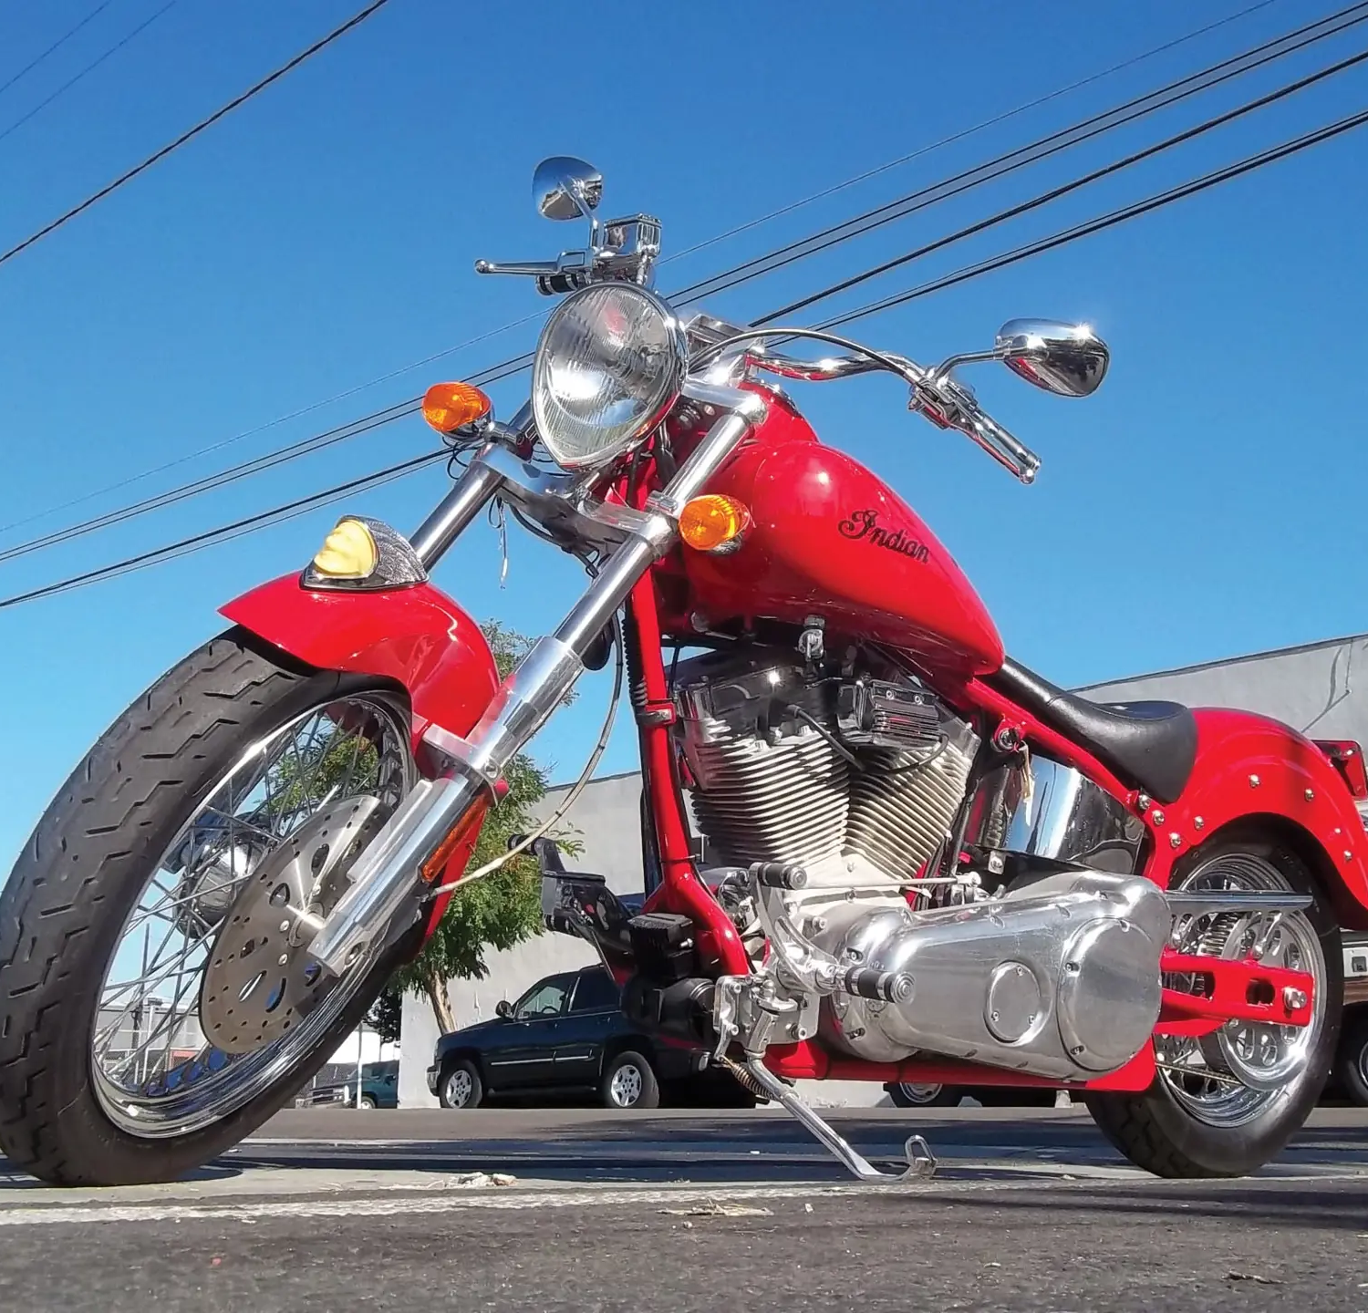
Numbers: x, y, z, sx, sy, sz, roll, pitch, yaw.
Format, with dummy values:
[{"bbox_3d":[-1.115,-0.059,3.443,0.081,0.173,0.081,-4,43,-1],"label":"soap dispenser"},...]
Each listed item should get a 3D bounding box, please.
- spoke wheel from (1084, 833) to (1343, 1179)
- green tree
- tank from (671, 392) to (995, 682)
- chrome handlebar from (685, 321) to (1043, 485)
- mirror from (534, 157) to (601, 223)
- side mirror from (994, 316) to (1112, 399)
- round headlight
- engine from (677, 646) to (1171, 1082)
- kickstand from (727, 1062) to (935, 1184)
[{"bbox_3d":[0.866,0.549,2.672,0.636,0.636,0.150,13,-12,-35],"label":"spoke wheel"},{"bbox_3d":[-4.093,3.130,25.990,4.600,7.920,4.600,0,-14,0],"label":"green tree"},{"bbox_3d":[0.217,-0.149,2.251,0.570,0.330,0.330,13,-12,-35],"label":"tank"},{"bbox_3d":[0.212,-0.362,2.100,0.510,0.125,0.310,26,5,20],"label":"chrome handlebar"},{"bbox_3d":[-0.169,-0.674,2.336,0.130,0.090,0.050,28,6,35],"label":"mirror"},{"bbox_3d":[0.473,-0.377,2.051,0.130,0.090,0.050,25,5,5],"label":"side mirror"},{"bbox_3d":[-0.064,-0.316,1.932,0.185,0.215,0.180,26,5,20],"label":"round headlight"},{"bbox_3d":[0.249,0.276,2.231,0.750,0.535,0.390,13,-12,-35],"label":"engine"},{"bbox_3d":[0.182,0.527,1.852,0.115,0.115,0.240,13,-12,-35],"label":"kickstand"}]

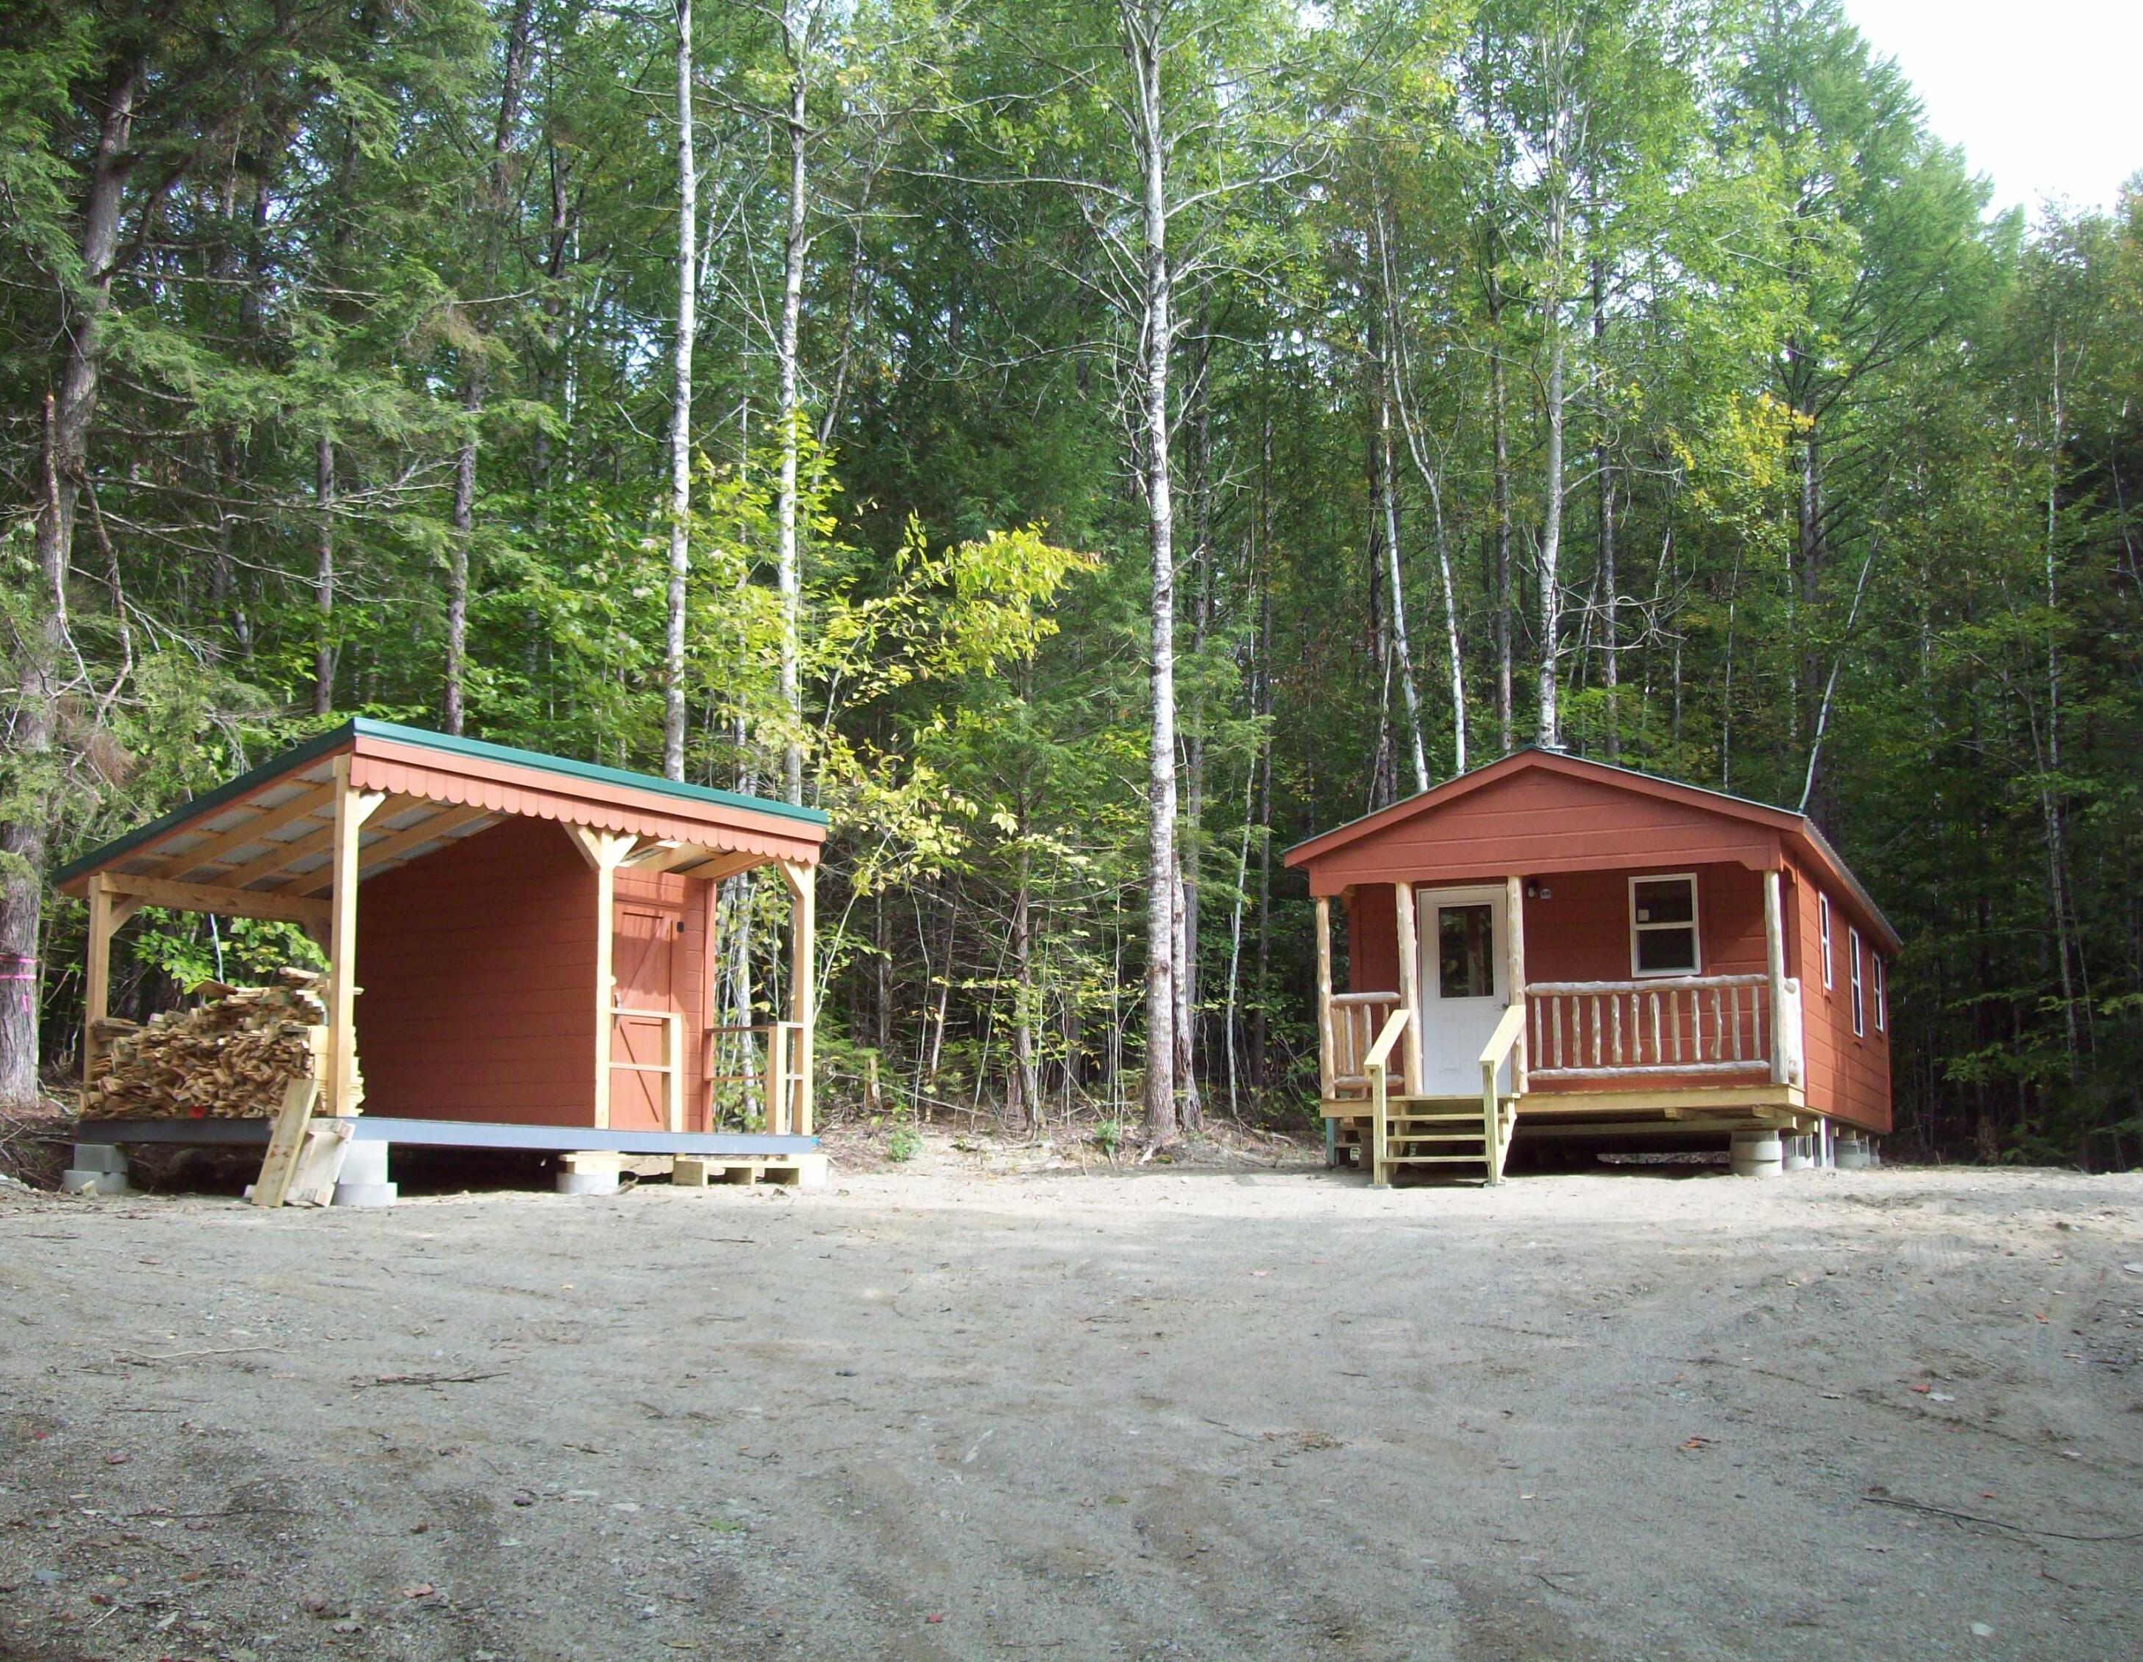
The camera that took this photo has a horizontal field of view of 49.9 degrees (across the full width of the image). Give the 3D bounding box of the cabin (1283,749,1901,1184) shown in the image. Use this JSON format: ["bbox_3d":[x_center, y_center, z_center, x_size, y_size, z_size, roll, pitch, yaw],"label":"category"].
[{"bbox_3d":[6.521,1.998,26.265,4.842,4.016,12.000,-4,-10,23],"label":"cabin"}]

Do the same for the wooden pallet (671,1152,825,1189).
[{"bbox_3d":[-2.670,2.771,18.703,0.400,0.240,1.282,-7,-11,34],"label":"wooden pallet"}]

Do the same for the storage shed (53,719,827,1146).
[{"bbox_3d":[-4.939,1.120,18.783,3.570,2.930,5.080,-6,-11,35],"label":"storage shed"}]

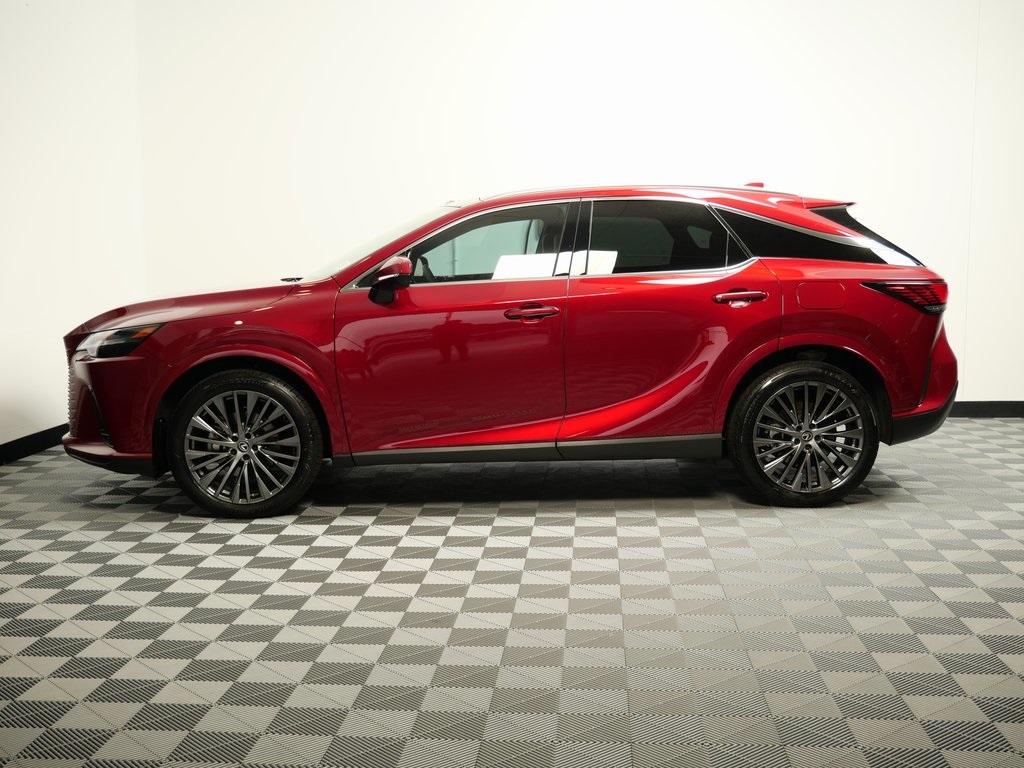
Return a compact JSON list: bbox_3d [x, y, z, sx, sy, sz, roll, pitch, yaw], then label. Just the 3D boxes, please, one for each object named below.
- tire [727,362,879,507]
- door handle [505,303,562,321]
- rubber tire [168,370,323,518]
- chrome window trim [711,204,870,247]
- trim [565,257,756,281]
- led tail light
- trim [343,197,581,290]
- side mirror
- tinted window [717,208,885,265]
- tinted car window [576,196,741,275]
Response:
[{"bbox_3d":[1.504,0.252,6.117,0.760,0.752,0.240,-1,6,-3],"label":"tire"},{"bbox_3d":[0.102,-0.359,5.909,0.275,0.072,0.065,-1,6,-3],"label":"door handle"},{"bbox_3d":[-1.342,0.294,5.976,0.760,0.752,0.240,-1,6,-3],"label":"rubber tire"},{"bbox_3d":[1.448,-0.821,6.152,0.830,0.215,0.070,-1,-12,-7],"label":"chrome window trim"},{"bbox_3d":[0.753,-0.586,6.004,0.970,0.115,0.050,-1,-4,-3],"label":"trim"},{"bbox_3d":[2.047,-0.455,6.208,0.580,0.175,0.420,-1,6,-3],"label":"led tail light"},{"bbox_3d":[-0.257,-0.714,6.013,1.200,0.495,0.080,-1,-16,-3],"label":"trim"},{"bbox_3d":[-0.595,-0.511,5.792,0.205,0.235,0.250,-1,6,-3],"label":"side mirror"},{"bbox_3d":[1.492,-0.763,6.120,0.870,0.315,0.080,-1,-16,-8],"label":"tinted window"},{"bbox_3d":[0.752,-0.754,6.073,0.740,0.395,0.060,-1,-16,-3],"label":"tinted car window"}]

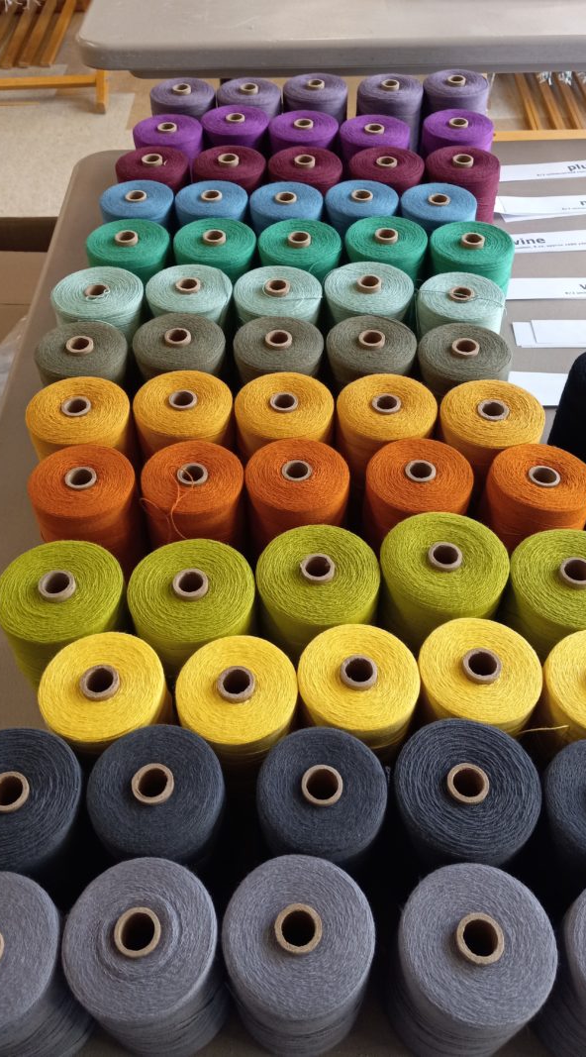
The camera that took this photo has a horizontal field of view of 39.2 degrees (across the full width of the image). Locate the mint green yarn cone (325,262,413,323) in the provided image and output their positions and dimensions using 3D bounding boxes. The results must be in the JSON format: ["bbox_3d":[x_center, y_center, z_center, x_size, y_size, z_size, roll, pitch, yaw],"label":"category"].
[{"bbox_3d":[0.066,-0.177,0.749,0.078,0.104,0.078,-1,49,0],"label":"mint green yarn cone"}]

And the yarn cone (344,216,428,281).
[{"bbox_3d":[0.087,-0.237,0.802,0.077,0.104,0.077,-1,49,0],"label":"yarn cone"}]

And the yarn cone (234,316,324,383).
[{"bbox_3d":[-0.011,-0.117,0.697,0.073,0.104,0.073,-1,49,0],"label":"yarn cone"}]

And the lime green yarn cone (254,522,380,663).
[{"bbox_3d":[0.016,0.059,0.541,0.076,0.104,0.076,-1,49,0],"label":"lime green yarn cone"}]

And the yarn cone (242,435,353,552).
[{"bbox_3d":[0.004,-0.004,0.607,0.074,0.109,0.074,-2,49,0],"label":"yarn cone"}]

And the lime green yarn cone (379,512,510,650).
[{"bbox_3d":[0.095,0.054,0.550,0.079,0.112,0.079,-2,48,0],"label":"lime green yarn cone"}]

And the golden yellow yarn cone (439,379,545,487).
[{"bbox_3d":[0.147,-0.051,0.643,0.076,0.110,0.076,-2,48,0],"label":"golden yellow yarn cone"}]

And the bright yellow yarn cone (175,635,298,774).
[{"bbox_3d":[-0.030,0.119,0.489,0.067,0.104,0.067,-1,49,0],"label":"bright yellow yarn cone"}]

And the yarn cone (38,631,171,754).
[{"bbox_3d":[-0.107,0.121,0.502,0.072,0.109,0.072,-2,49,0],"label":"yarn cone"}]

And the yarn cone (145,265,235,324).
[{"bbox_3d":[-0.090,-0.175,0.749,0.076,0.104,0.076,-1,49,0],"label":"yarn cone"}]

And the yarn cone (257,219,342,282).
[{"bbox_3d":[0.007,-0.236,0.810,0.077,0.110,0.077,-2,48,0],"label":"yarn cone"}]

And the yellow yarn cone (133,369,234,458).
[{"bbox_3d":[-0.081,-0.061,0.659,0.076,0.109,0.076,-2,49,0],"label":"yellow yarn cone"}]

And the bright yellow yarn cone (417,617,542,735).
[{"bbox_3d":[0.107,0.113,0.504,0.070,0.109,0.070,-2,49,0],"label":"bright yellow yarn cone"}]

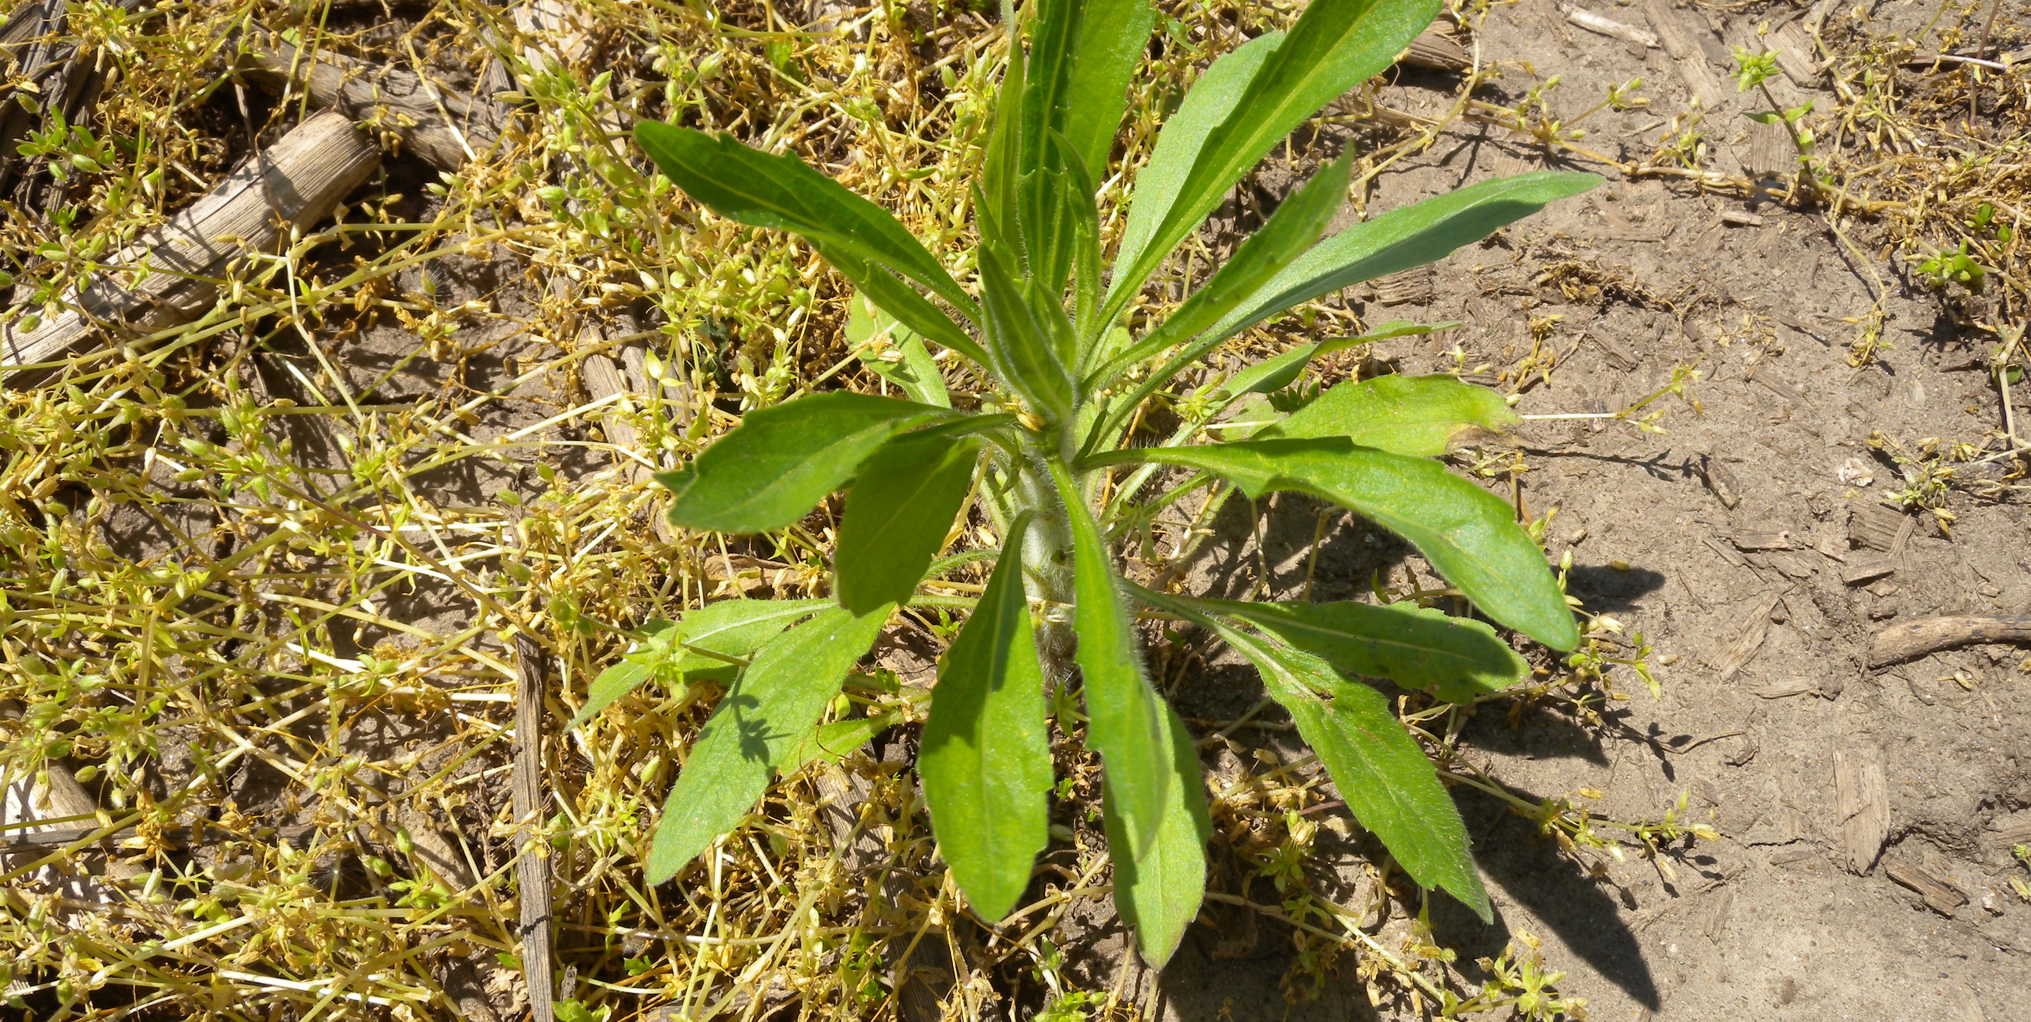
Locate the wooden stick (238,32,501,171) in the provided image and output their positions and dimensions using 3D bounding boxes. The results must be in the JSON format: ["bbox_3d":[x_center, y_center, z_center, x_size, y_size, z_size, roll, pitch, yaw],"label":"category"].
[{"bbox_3d":[-0.200,-0.125,0.504,0.099,0.016,0.017,22,60,13],"label":"wooden stick"}]

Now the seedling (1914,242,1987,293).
[{"bbox_3d":[0.263,-0.068,0.462,0.019,0.013,0.016,0,58,0],"label":"seedling"}]

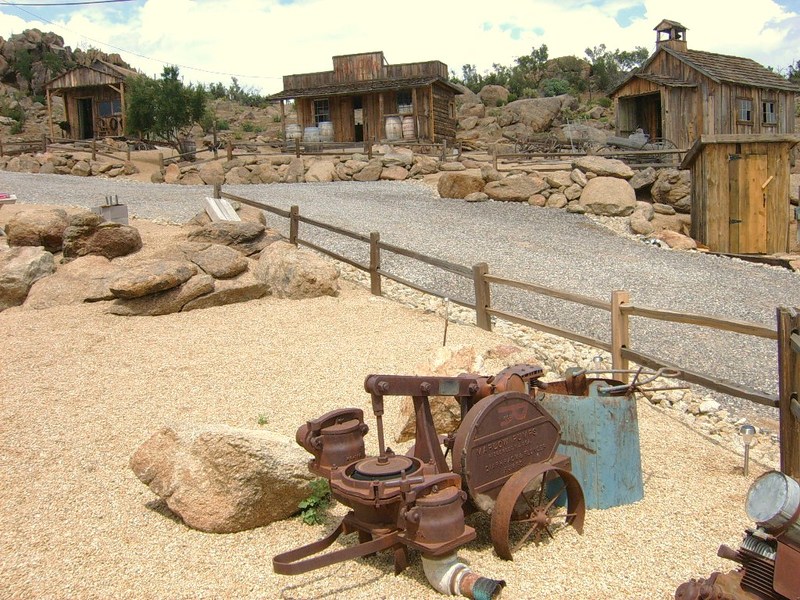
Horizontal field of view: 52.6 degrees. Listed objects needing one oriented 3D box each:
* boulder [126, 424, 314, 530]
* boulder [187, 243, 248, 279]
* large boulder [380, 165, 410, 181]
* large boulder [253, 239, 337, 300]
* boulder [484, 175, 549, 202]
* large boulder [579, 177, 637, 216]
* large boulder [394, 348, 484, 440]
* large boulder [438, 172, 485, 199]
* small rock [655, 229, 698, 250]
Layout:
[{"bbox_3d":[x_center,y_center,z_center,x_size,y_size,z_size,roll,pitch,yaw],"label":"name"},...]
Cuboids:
[{"bbox_3d":[-1.143,1.163,5.300,1.180,0.500,0.750,-2,9,0],"label":"boulder"},{"bbox_3d":[-2.737,-0.596,12.200,0.900,0.420,0.700,-4,7,-13],"label":"boulder"},{"bbox_3d":[-0.153,-4.318,27.500,1.000,0.550,0.700,-2,9,0],"label":"large boulder"},{"bbox_3d":[-1.757,-0.496,13.600,1.400,0.850,1.150,-3,9,-6],"label":"large boulder"},{"bbox_3d":[2.823,-2.702,19.600,1.520,0.620,1.050,-2,6,8],"label":"boulder"},{"bbox_3d":[5.130,-2.559,20.000,1.400,0.950,1.100,1,10,17],"label":"large boulder"},{"bbox_3d":[0.321,0.780,6.750,0.750,0.620,0.650,-2,9,0],"label":"large boulder"},{"bbox_3d":[1.505,-2.803,19.800,1.100,0.650,0.800,-2,7,4],"label":"large boulder"},{"bbox_3d":[4.854,-1.062,14.200,0.720,0.340,0.500,0,7,19],"label":"small rock"}]

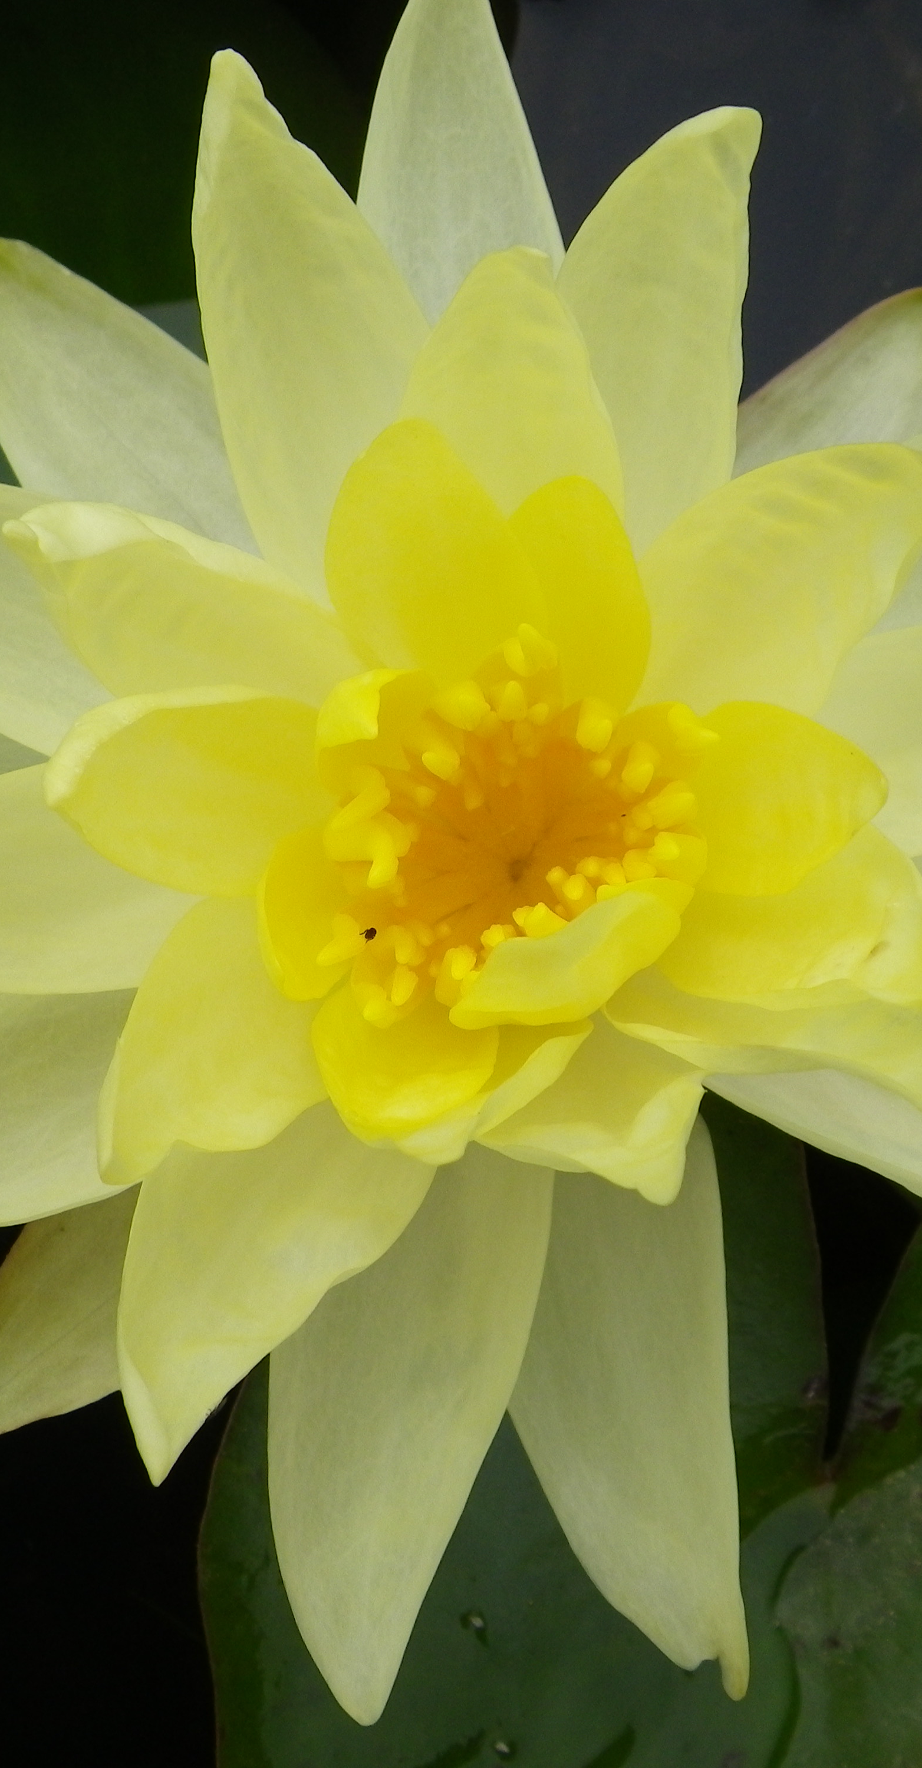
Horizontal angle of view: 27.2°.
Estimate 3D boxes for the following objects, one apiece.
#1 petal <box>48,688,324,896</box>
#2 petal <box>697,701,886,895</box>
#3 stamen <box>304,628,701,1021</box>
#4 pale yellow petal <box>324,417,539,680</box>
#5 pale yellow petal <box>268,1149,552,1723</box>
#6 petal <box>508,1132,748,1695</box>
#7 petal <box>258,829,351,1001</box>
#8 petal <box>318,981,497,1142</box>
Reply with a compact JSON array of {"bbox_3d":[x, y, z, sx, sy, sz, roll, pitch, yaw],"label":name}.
[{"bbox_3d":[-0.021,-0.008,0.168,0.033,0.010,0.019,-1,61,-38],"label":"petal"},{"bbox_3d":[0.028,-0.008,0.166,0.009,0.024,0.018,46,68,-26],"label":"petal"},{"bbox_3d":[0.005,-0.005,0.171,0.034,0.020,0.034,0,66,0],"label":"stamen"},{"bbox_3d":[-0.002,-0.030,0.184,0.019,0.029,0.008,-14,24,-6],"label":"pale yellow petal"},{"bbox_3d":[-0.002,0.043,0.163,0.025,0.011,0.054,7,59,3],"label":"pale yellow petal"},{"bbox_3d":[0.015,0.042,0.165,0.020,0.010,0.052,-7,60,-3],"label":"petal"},{"bbox_3d":[-0.012,0.003,0.172,0.016,0.022,0.008,25,100,10],"label":"petal"},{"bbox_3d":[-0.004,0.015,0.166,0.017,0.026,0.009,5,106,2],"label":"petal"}]

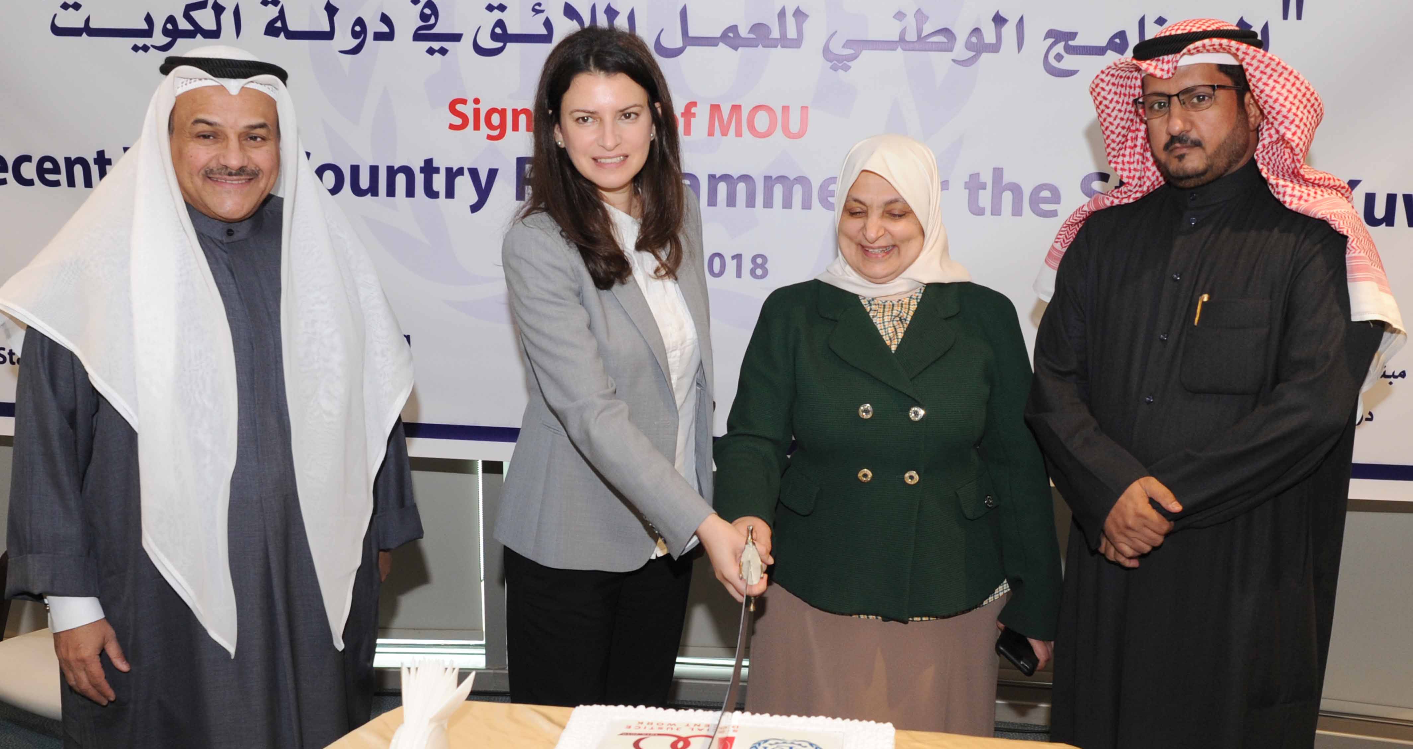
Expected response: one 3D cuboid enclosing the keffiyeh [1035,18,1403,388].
[{"bbox_3d":[0.797,-0.258,1.470,0.520,0.590,0.330,8,11,42],"label":"keffiyeh"}]

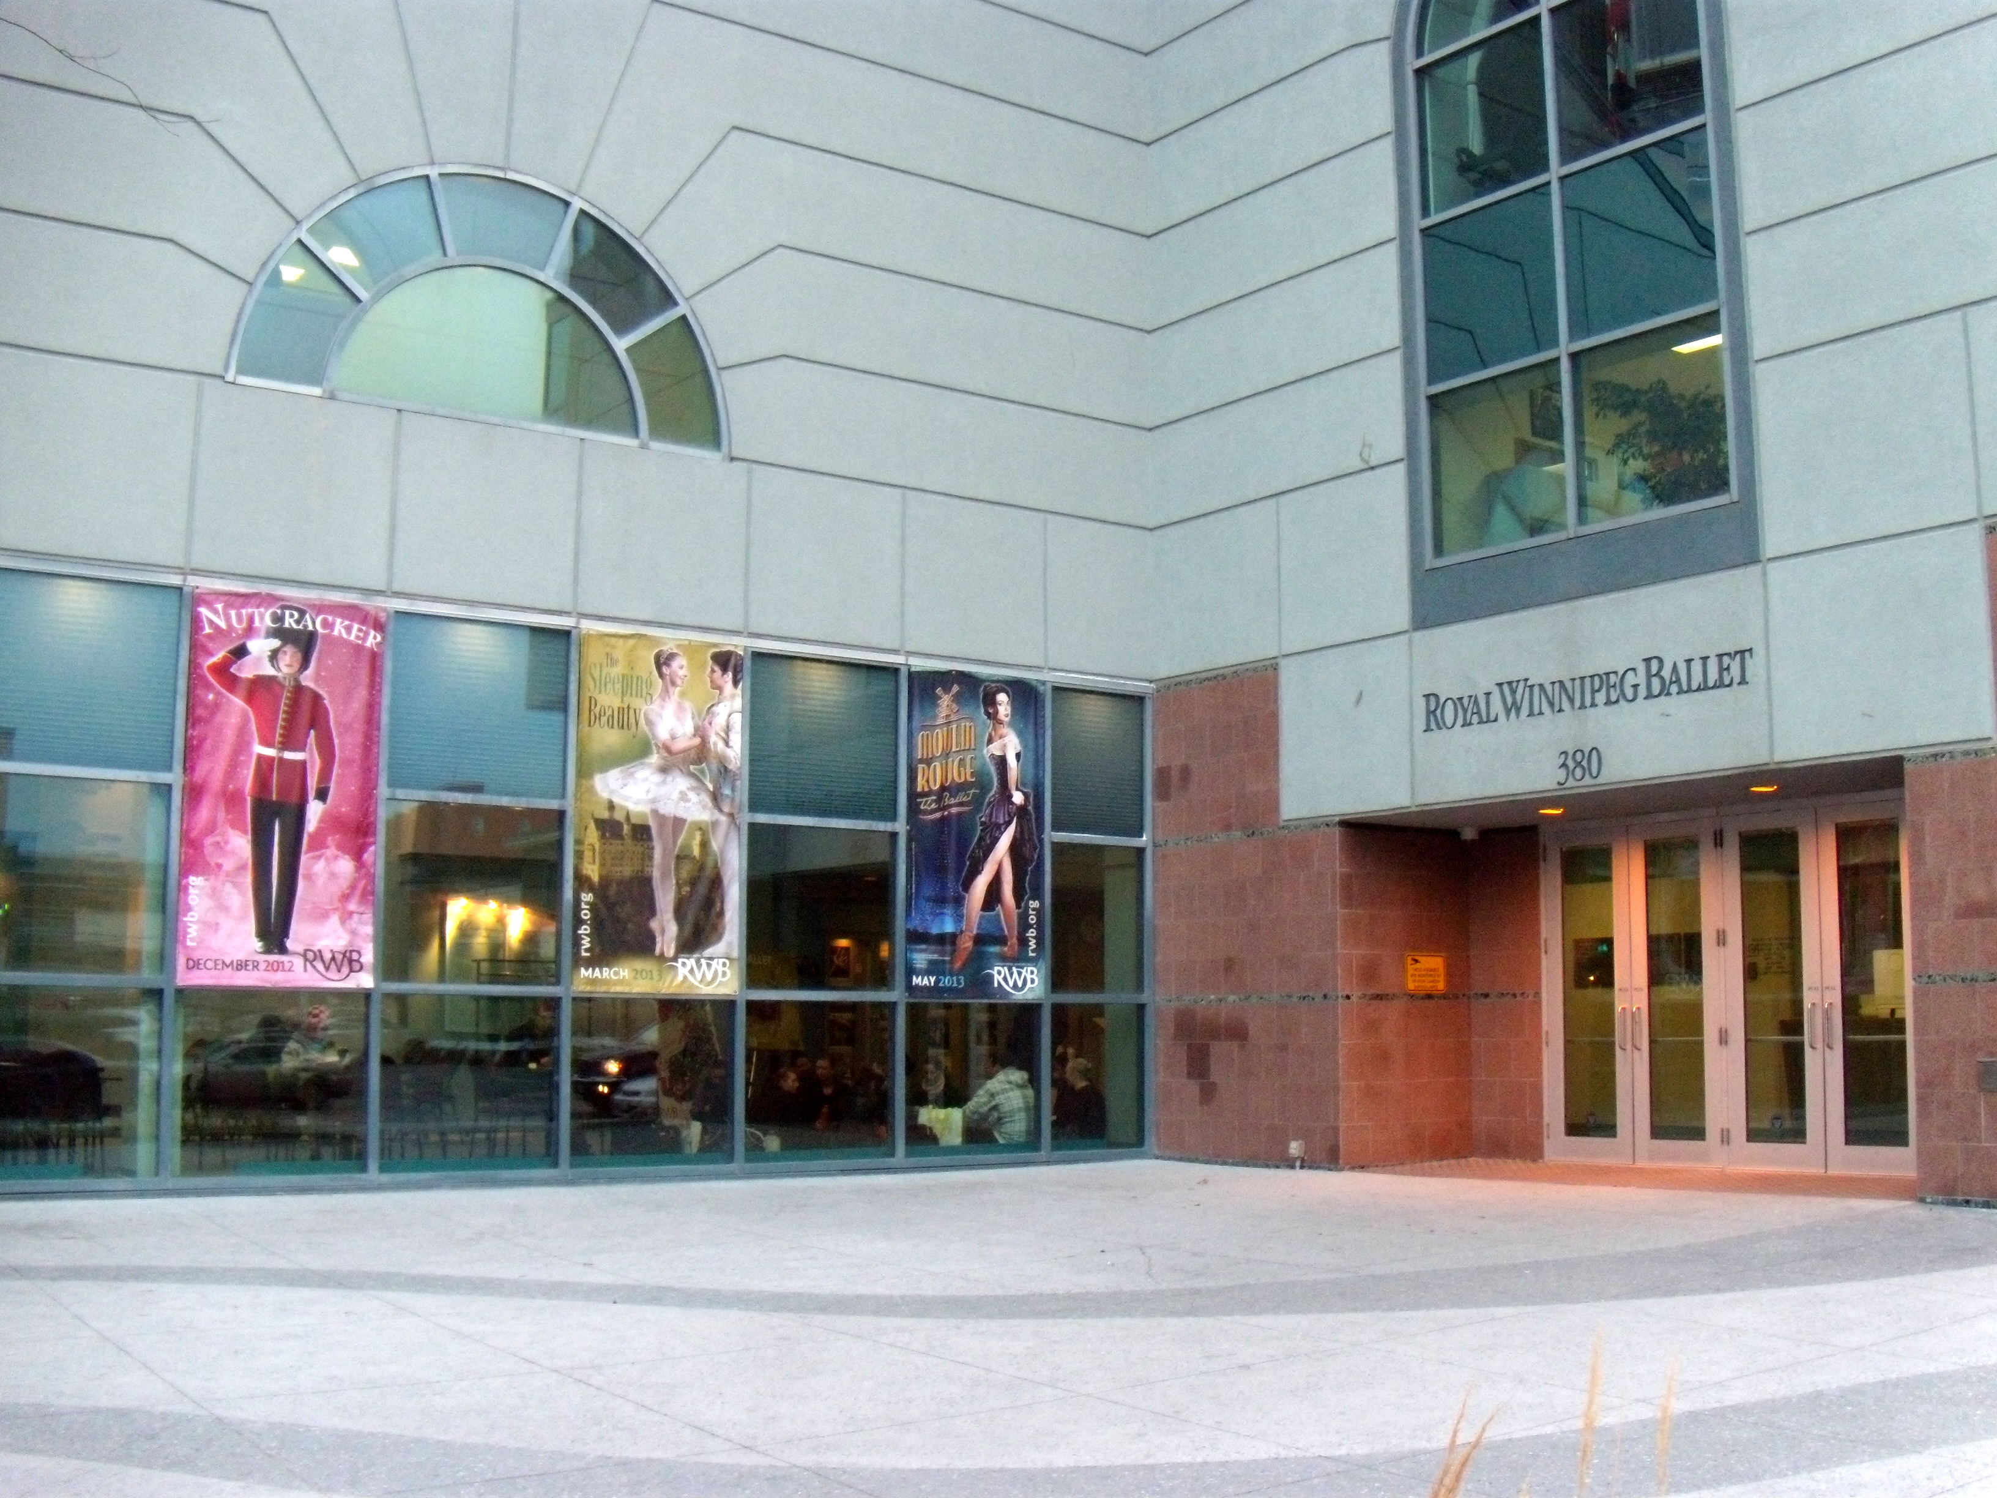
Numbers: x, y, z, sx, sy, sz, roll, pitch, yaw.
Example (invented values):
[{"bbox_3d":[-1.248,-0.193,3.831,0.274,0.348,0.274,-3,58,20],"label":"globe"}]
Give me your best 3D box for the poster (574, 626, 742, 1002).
[{"bbox_3d":[-2.281,0.444,14.151,1.239,2.419,0.050,5,-8,-35],"label":"poster"}]

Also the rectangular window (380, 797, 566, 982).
[{"bbox_3d":[-3.517,0.974,13.940,1.192,1.197,0.100,5,-10,-32],"label":"rectangular window"}]

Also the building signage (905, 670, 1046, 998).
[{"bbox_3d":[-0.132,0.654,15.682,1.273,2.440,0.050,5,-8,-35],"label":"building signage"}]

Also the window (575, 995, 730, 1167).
[{"bbox_3d":[-2.398,2.303,14.470,1.180,1.134,0.100,5,-10,-32],"label":"window"}]

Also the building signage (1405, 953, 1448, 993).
[{"bbox_3d":[3.260,1.708,15.831,0.380,0.290,0.030,5,-10,-32],"label":"building signage"}]

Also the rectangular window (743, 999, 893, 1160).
[{"bbox_3d":[-1.267,2.352,14.729,1.231,1.116,0.100,5,-8,-35],"label":"rectangular window"}]

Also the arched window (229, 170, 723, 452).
[{"bbox_3d":[-3.329,-3.018,13.849,3.447,1.723,0.150,5,-8,-35],"label":"arched window"}]

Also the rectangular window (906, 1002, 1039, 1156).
[{"bbox_3d":[-0.183,2.462,15.501,1.227,1.121,0.100,5,-8,-35],"label":"rectangular window"}]

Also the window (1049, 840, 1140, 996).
[{"bbox_3d":[0.774,1.341,16.320,0.925,1.170,0.100,5,-8,-35],"label":"window"}]

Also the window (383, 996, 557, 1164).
[{"bbox_3d":[-3.502,2.192,13.775,1.170,1.139,0.100,5,-10,-32],"label":"window"}]

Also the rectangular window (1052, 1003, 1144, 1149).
[{"bbox_3d":[0.771,2.559,16.180,0.913,1.127,0.100,5,-8,-35],"label":"rectangular window"}]

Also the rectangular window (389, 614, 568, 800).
[{"bbox_3d":[-3.515,-0.276,14.120,1.197,1.170,0.100,5,-10,-32],"label":"rectangular window"}]

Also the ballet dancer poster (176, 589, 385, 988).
[{"bbox_3d":[-4.572,0.263,13.289,1.178,2.484,0.040,5,-10,-32],"label":"ballet dancer poster"}]

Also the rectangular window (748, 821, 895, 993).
[{"bbox_3d":[-1.310,1.184,15.331,1.200,1.186,0.100,5,-10,-32],"label":"rectangular window"}]

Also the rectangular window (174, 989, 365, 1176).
[{"bbox_3d":[-4.577,2.098,13.095,1.154,1.130,0.100,5,-10,-32],"label":"rectangular window"}]

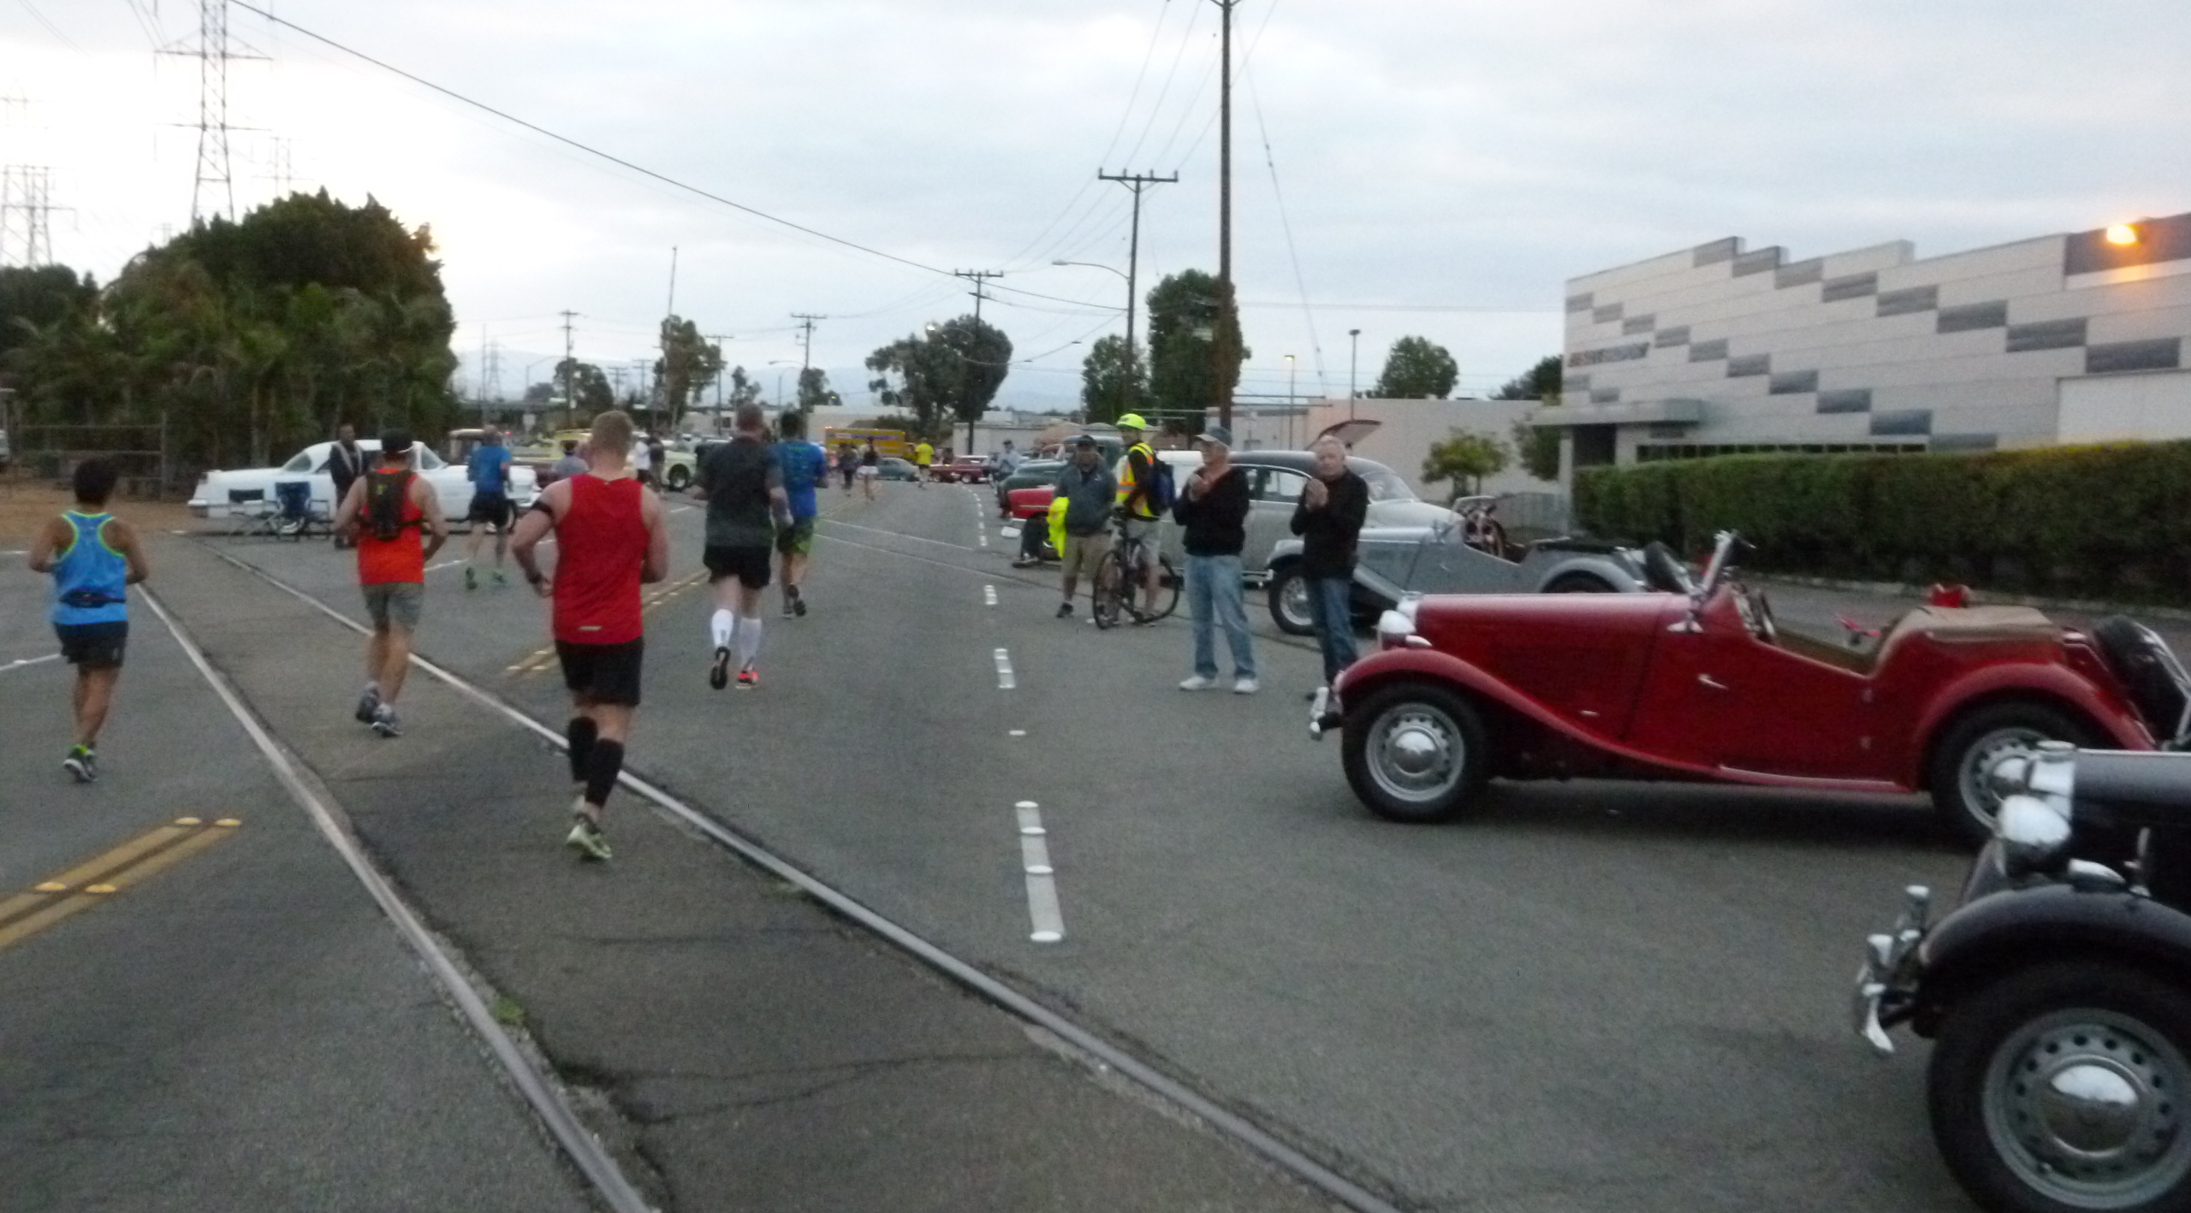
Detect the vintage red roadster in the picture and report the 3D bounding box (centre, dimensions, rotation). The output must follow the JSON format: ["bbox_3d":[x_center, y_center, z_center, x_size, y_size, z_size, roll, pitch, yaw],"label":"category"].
[{"bbox_3d":[2.872,0.300,9.505,3.680,1.270,1.490,2,4,16],"label":"vintage red roadster"}]

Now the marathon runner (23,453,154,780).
[{"bbox_3d":[-4.915,0.063,10.500,0.600,1.580,0.500,0,4,-12],"label":"marathon runner"}]

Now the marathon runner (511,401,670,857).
[{"bbox_3d":[-2.021,0.113,8.600,0.620,1.790,0.580,1,4,-1],"label":"marathon runner"}]

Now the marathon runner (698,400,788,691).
[{"bbox_3d":[-2.256,-0.390,13.800,0.570,1.840,0.650,0,4,-6],"label":"marathon runner"}]

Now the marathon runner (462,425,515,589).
[{"bbox_3d":[-6.570,-1.075,23.300,0.560,1.750,0.520,1,4,-3],"label":"marathon runner"}]

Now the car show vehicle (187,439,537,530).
[{"bbox_3d":[-12.200,-2.060,36.200,5.500,1.560,2.000,0,4,-13],"label":"car show vehicle"}]

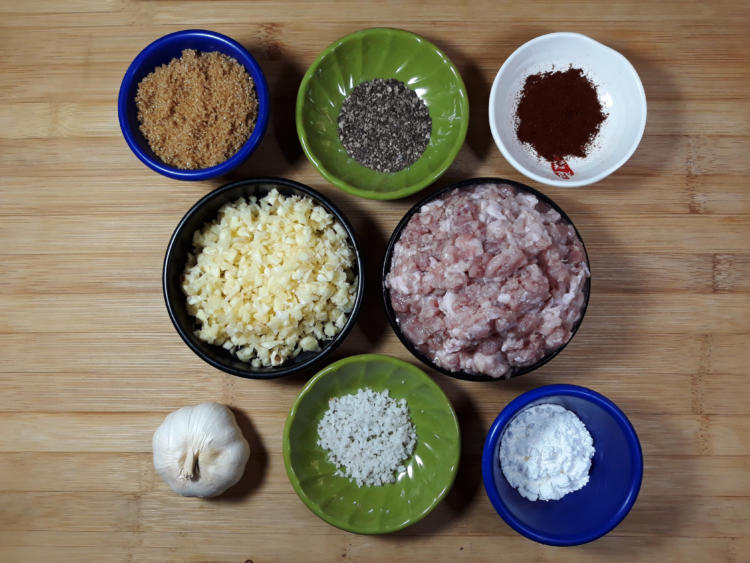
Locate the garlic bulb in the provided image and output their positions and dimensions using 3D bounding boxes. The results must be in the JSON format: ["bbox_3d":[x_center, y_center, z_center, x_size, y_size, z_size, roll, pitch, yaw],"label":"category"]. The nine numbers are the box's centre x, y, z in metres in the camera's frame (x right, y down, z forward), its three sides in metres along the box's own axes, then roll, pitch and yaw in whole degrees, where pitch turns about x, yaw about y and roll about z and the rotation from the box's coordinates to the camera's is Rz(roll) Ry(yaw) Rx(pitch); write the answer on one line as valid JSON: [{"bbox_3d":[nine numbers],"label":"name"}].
[{"bbox_3d":[-0.102,0.100,0.342,0.057,0.048,0.056,0,87,1],"label":"garlic bulb"}]

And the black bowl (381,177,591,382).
[{"bbox_3d":[0.060,0.001,0.340,0.109,0.055,0.109,0,87,1],"label":"black bowl"}]

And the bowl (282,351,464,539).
[{"bbox_3d":[-0.001,0.093,0.348,0.101,0.031,0.101,0,87,1],"label":"bowl"}]

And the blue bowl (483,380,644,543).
[{"bbox_3d":[0.102,0.101,0.339,0.087,0.043,0.087,0,87,1],"label":"blue bowl"}]

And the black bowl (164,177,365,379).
[{"bbox_3d":[-0.059,0.000,0.343,0.108,0.055,0.108,0,87,1],"label":"black bowl"}]

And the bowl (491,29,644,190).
[{"bbox_3d":[0.109,-0.095,0.350,0.088,0.042,0.088,0,87,1],"label":"bowl"}]

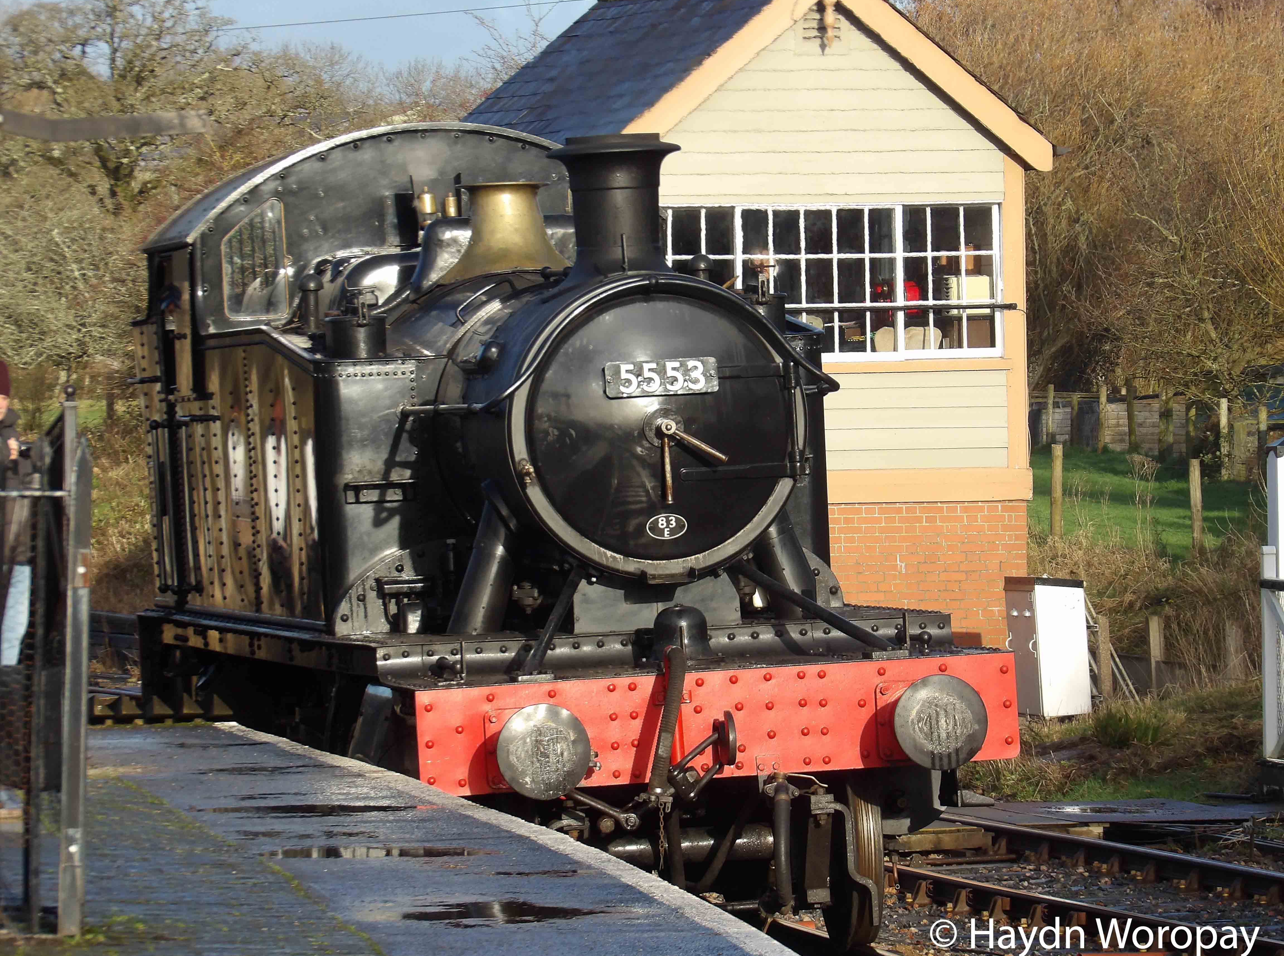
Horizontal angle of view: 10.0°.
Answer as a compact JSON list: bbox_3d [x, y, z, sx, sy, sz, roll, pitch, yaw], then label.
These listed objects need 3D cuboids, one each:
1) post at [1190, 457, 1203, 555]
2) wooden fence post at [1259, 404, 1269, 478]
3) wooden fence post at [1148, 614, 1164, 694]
[{"bbox_3d":[5.515,0.294,73.000,0.106,0.998,0.106,-2,0,0],"label":"post"},{"bbox_3d":[8.042,-0.438,95.000,0.100,0.993,0.100,-1,1,-6],"label":"wooden fence post"},{"bbox_3d":[4.200,1.455,60.000,0.118,0.672,0.118,-2,1,-12],"label":"wooden fence post"}]

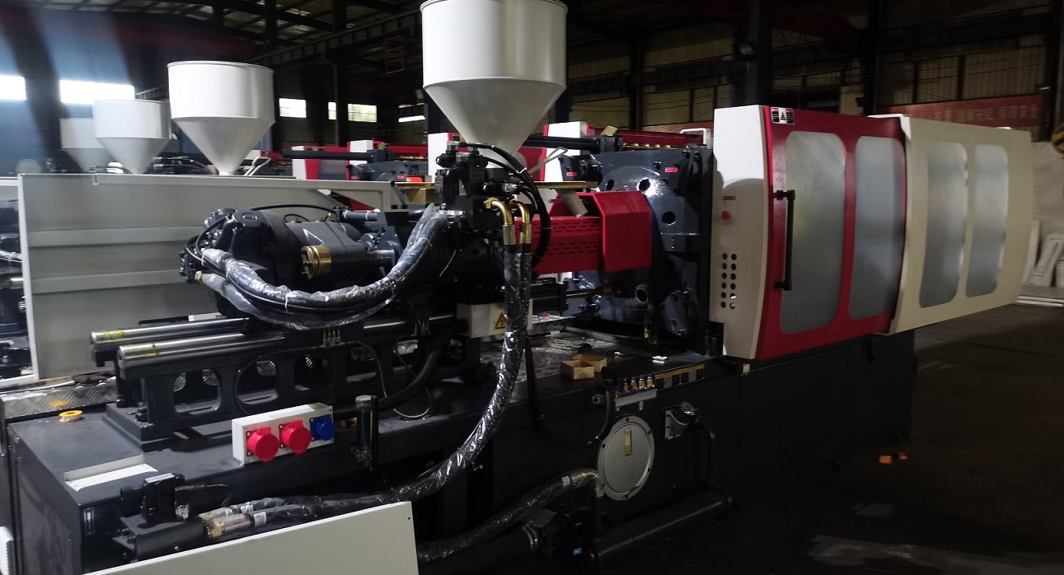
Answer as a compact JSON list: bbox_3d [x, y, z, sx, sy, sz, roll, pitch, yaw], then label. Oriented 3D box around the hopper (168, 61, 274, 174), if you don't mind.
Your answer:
[{"bbox_3d":[-2.061,-1.103,5.346,0.636,0.694,0.636,-6,10,-41],"label":"hopper"}]

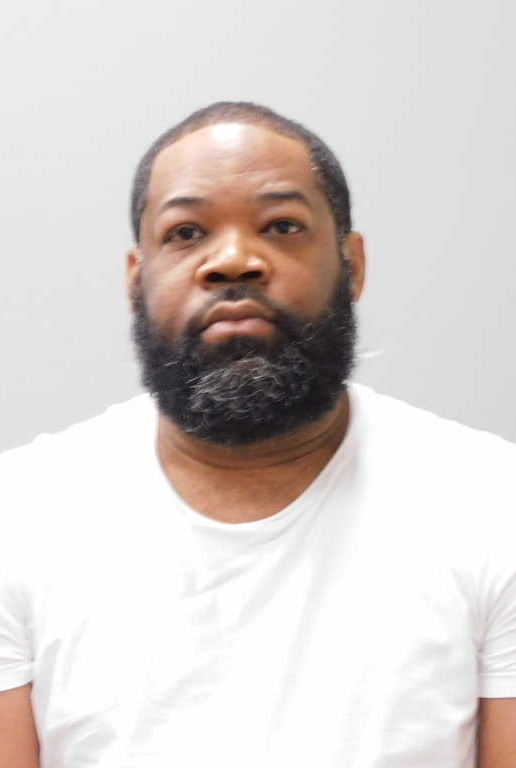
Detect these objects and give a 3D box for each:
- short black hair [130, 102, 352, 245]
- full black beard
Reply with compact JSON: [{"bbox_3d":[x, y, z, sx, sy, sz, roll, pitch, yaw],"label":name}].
[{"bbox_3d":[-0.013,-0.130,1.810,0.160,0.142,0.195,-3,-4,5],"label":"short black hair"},{"bbox_3d":[-0.009,-0.021,1.745,0.158,0.127,0.120,-3,-4,5],"label":"full black beard"}]

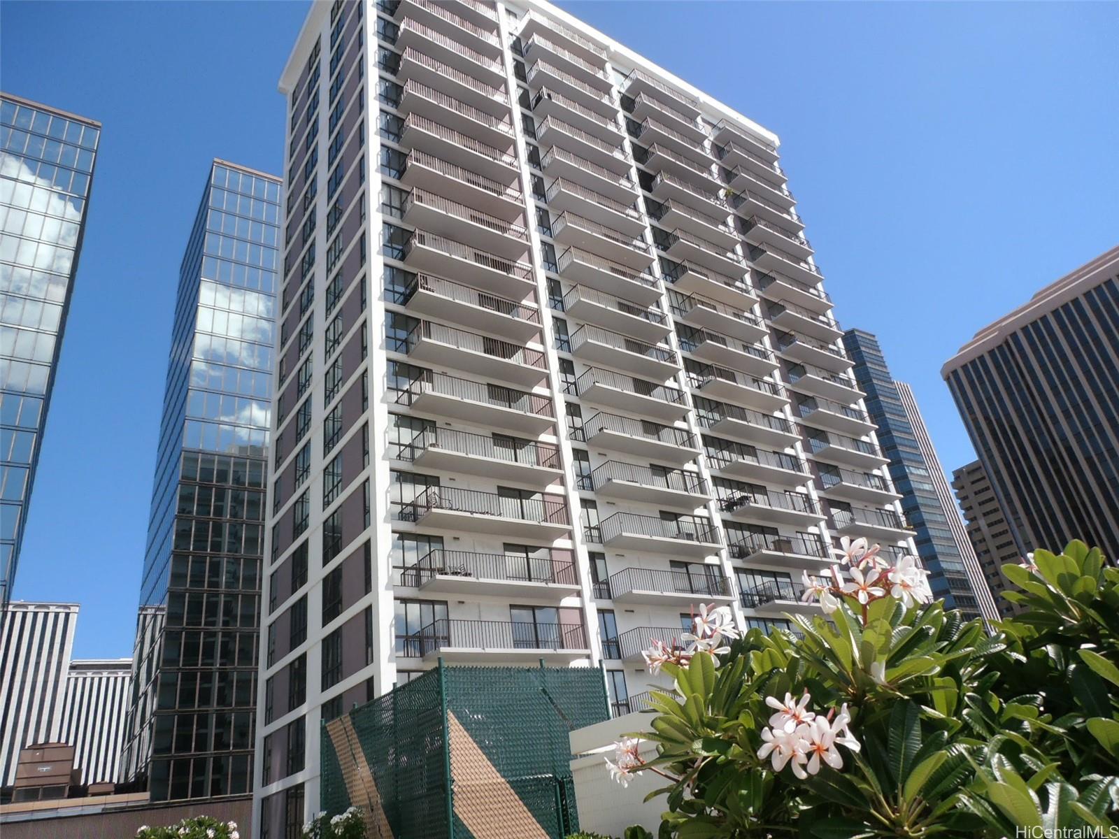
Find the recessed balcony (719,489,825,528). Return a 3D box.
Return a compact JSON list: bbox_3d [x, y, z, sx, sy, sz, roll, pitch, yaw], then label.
[{"bbox_3d":[13.046,5.310,46.086,6.978,1.192,1.467,12,-34,-34],"label":"recessed balcony"}]

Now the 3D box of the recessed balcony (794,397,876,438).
[{"bbox_3d":[19.800,-0.127,55.074,7.018,1.205,1.611,12,-34,-34],"label":"recessed balcony"}]

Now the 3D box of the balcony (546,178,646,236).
[{"bbox_3d":[2.410,-13.109,48.503,6.790,1.191,1.408,12,-34,-34],"label":"balcony"}]

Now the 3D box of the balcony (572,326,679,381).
[{"bbox_3d":[3.863,-3.694,43.943,6.940,1.185,1.434,12,-34,-34],"label":"balcony"}]

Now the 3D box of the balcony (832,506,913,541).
[{"bbox_3d":[20.866,6.967,51.215,6.872,1.185,1.434,12,-34,-34],"label":"balcony"}]

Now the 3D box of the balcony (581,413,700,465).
[{"bbox_3d":[4.569,1.114,41.709,6.884,1.238,1.485,12,-34,-34],"label":"balcony"}]

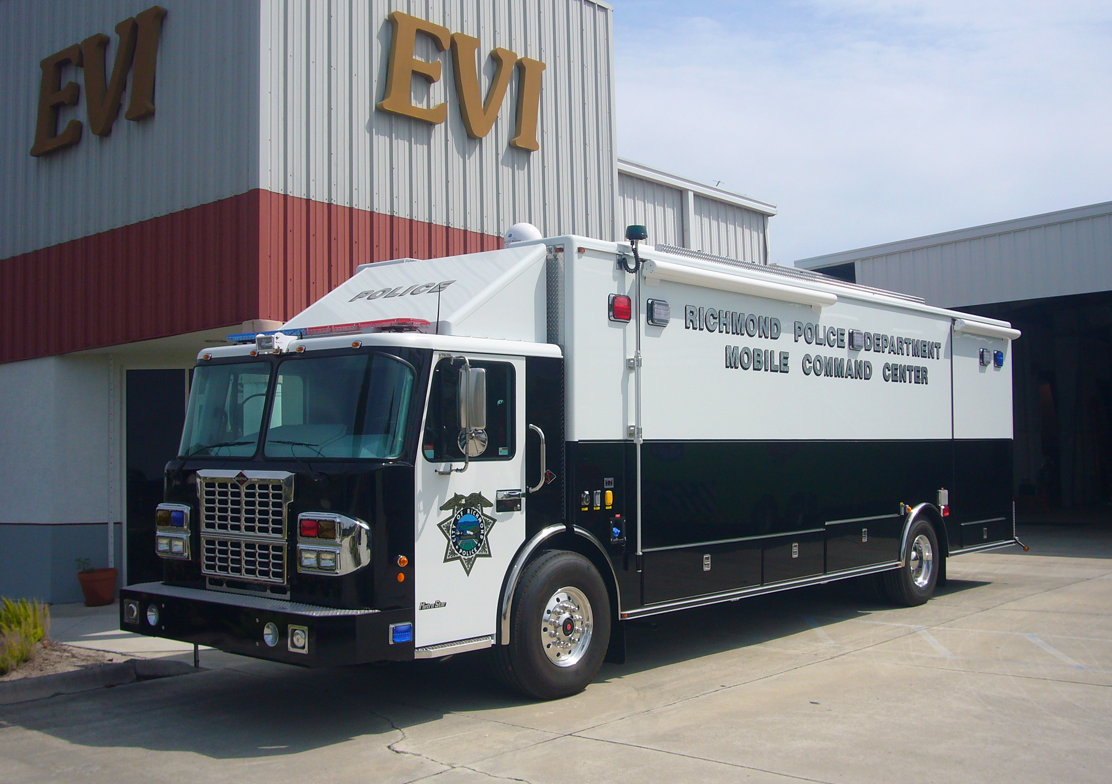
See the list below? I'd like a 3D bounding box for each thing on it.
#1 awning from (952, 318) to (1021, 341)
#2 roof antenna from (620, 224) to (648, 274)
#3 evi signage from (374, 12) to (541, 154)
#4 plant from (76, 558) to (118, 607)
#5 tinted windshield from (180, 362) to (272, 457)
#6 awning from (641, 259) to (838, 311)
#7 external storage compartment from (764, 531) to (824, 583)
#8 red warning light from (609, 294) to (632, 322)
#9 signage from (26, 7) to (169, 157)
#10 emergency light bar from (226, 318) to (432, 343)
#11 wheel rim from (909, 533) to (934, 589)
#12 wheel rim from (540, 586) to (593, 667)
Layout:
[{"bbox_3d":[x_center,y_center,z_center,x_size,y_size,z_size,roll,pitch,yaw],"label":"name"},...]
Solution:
[{"bbox_3d":[5.423,-0.781,15.685,0.140,0.145,1.920,-2,-3,39],"label":"awning"},{"bbox_3d":[0.617,-1.120,9.803,0.180,0.379,0.180,-2,-3,39],"label":"roof antenna"},{"bbox_3d":[-1.095,-3.789,15.567,0.130,1.240,2.940,-5,-5,40],"label":"evi signage"},{"bbox_3d":[-5.272,2.177,14.400,0.470,0.540,0.470,-2,-3,39],"label":"plant"},{"bbox_3d":[-2.405,0.131,9.162,1.150,0.680,0.220,-2,-3,44],"label":"tinted windshield"},{"bbox_3d":[1.741,-0.935,11.213,0.140,0.145,3.120,-2,-3,39],"label":"awning"},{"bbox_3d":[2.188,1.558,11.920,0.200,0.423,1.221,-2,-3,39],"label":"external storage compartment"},{"bbox_3d":[0.508,-0.653,9.744,0.065,0.214,0.248,-2,-3,39],"label":"red warning light"},{"bbox_3d":[-5.592,-3.685,15.185,2.940,1.240,0.130,-5,-5,40],"label":"signage"},{"bbox_3d":[-1.697,-0.427,9.121,1.950,0.090,0.320,-2,-3,39],"label":"emergency light bar"},{"bbox_3d":[4.113,1.932,14.344,0.200,0.597,0.597,-2,-3,39],"label":"wheel rim"},{"bbox_3d":[0.030,1.746,9.346,0.190,0.597,0.597,-2,-3,39],"label":"wheel rim"}]

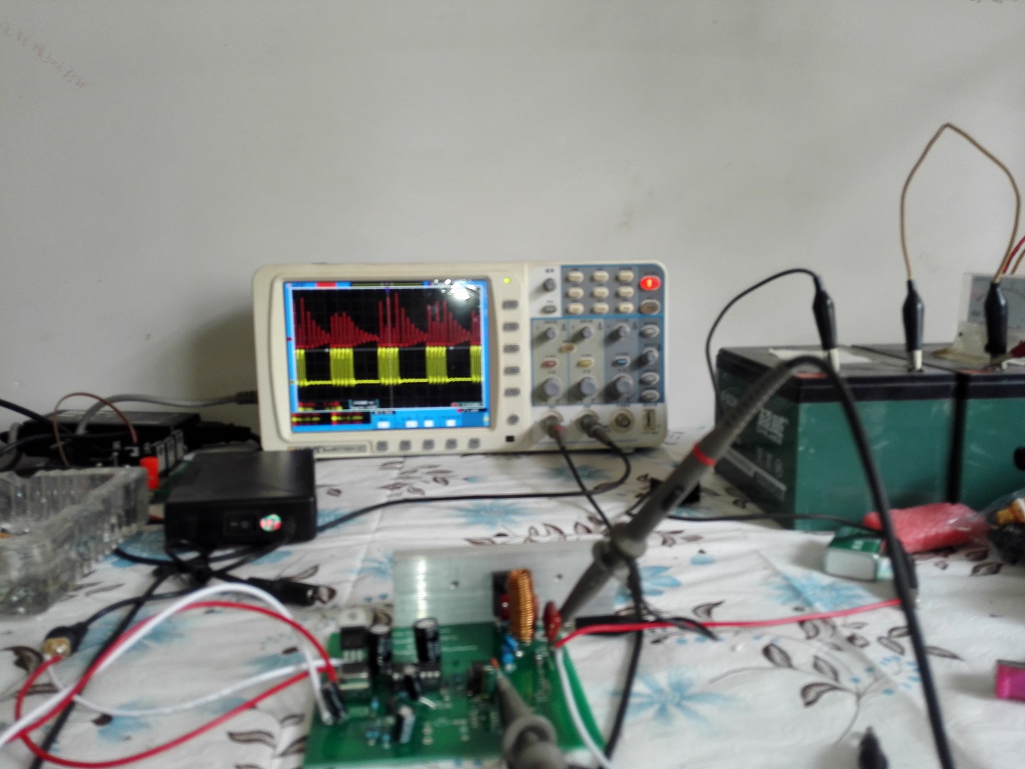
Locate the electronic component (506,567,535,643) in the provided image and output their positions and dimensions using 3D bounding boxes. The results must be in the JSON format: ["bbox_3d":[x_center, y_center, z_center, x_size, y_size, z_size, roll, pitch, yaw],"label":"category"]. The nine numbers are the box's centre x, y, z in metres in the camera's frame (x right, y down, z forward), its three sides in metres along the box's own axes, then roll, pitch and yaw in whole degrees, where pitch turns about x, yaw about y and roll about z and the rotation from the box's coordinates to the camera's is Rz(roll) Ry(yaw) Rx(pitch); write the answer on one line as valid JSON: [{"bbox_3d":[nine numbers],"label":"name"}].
[{"bbox_3d":[0.004,0.095,0.354,0.012,0.030,0.030,-7,8,-3],"label":"electronic component"}]

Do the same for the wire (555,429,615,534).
[{"bbox_3d":[0.048,0.061,0.601,0.026,0.034,0.160,-2,8,-7],"label":"wire"}]

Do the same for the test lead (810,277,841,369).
[{"bbox_3d":[0.191,-0.036,0.504,0.013,0.060,0.011,-15,8,-2],"label":"test lead"}]

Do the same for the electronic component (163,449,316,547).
[{"bbox_3d":[-0.177,0.073,0.558,0.085,0.027,0.132,-3,9,-13],"label":"electronic component"}]

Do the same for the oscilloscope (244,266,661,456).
[{"bbox_3d":[-0.041,-0.025,0.722,0.340,0.157,0.072,-1,7,-5],"label":"oscilloscope"}]

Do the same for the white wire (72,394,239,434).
[{"bbox_3d":[-0.305,0.025,0.711,0.134,0.034,0.060,-1,8,0],"label":"white wire"}]

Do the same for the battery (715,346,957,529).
[{"bbox_3d":[0.215,0.031,0.576,0.099,0.097,0.151,-1,8,-4],"label":"battery"}]

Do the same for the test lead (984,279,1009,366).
[{"bbox_3d":[0.299,-0.037,0.511,0.013,0.053,0.011,-6,8,-4],"label":"test lead"}]

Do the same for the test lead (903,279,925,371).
[{"bbox_3d":[0.246,-0.035,0.508,0.013,0.056,0.011,-8,8,-3],"label":"test lead"}]

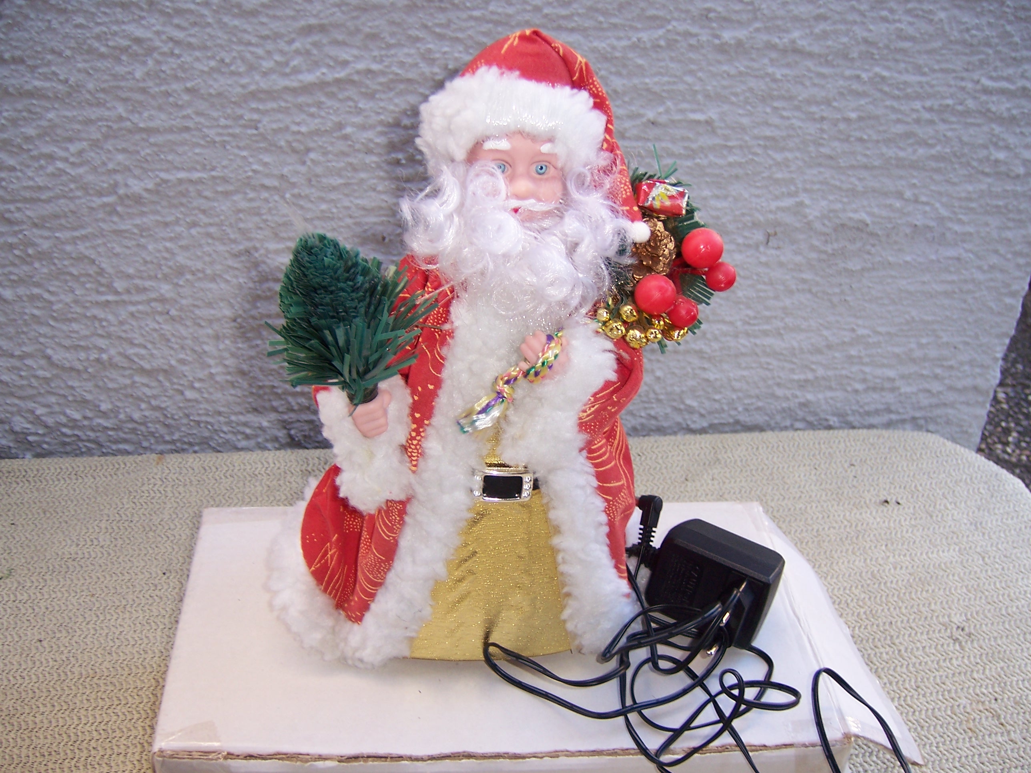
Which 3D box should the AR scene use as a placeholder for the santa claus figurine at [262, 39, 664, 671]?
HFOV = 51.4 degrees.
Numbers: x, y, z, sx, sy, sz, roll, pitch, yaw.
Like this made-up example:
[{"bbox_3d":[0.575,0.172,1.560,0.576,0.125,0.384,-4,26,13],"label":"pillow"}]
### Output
[{"bbox_3d":[-0.026,-0.012,0.489,0.196,0.300,0.128,-2,37,-5],"label":"santa claus figurine"}]

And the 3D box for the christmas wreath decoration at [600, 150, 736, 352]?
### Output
[{"bbox_3d":[0.071,-0.063,0.492,0.068,0.093,0.052,-2,37,-5],"label":"christmas wreath decoration"}]

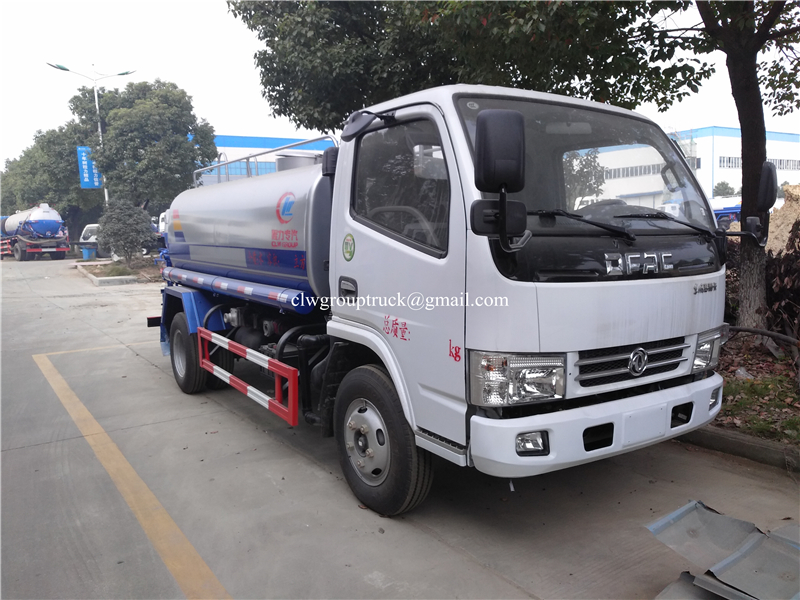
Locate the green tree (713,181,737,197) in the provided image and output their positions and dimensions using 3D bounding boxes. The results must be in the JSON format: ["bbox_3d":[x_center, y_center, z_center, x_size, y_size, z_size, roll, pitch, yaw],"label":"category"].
[{"bbox_3d":[21.812,-5.348,42.277,2.000,5.285,2.000,4,7,27],"label":"green tree"}]

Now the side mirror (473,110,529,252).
[{"bbox_3d":[0.353,-0.419,2.247,0.220,0.510,0.150,-1,6,-14],"label":"side mirror"}]

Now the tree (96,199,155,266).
[{"bbox_3d":[-10.030,-2.478,22.869,2.050,2.500,2.050,-2,7,-23],"label":"tree"}]

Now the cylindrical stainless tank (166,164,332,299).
[{"bbox_3d":[-0.870,-0.577,5.802,1.613,1.131,3.624,-4,7,-34],"label":"cylindrical stainless tank"}]

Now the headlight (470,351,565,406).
[{"bbox_3d":[0.502,0.333,2.675,0.380,0.220,0.230,-3,7,-34],"label":"headlight"}]

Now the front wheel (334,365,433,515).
[{"bbox_3d":[-0.109,0.771,3.451,0.205,0.790,0.790,-3,7,-34],"label":"front wheel"}]

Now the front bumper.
[{"bbox_3d":[1.087,0.561,3.037,1.790,0.300,0.240,-3,7,-34],"label":"front bumper"}]

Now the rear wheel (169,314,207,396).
[{"bbox_3d":[-1.970,0.490,5.919,0.205,0.790,0.790,-3,7,-34],"label":"rear wheel"}]

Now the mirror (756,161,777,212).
[{"bbox_3d":[2.034,-0.623,3.443,0.090,0.270,0.180,6,8,43],"label":"mirror"}]

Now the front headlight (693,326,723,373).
[{"bbox_3d":[1.621,0.266,3.427,0.380,0.220,0.230,-3,7,-34],"label":"front headlight"}]

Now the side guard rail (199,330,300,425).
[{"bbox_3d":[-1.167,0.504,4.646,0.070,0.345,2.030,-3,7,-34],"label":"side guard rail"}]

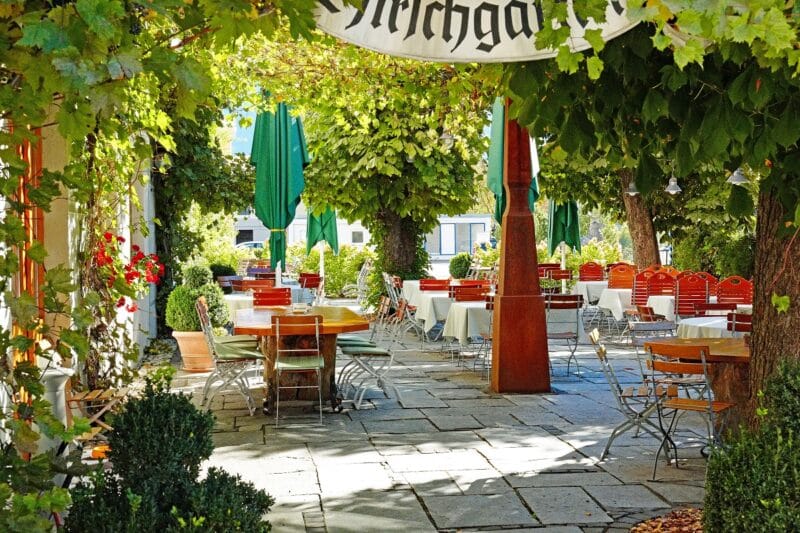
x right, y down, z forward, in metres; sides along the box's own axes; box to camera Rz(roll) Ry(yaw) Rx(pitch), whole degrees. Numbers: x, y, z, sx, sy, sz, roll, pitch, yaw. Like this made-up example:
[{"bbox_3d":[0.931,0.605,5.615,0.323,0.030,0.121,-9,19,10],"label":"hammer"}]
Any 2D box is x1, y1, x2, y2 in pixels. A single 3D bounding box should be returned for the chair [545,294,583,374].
[{"bbox_3d":[1.664,0.718,11.372,0.440,0.870,0.550,-1,2,2],"label":"chair"}]

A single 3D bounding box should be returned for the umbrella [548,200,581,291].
[{"bbox_3d":[3.018,-0.661,20.492,0.650,3.100,0.650,0,2,0],"label":"umbrella"}]

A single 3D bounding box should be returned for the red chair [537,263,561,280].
[{"bbox_3d":[2.438,0.408,18.235,0.450,0.880,0.530,-1,2,0],"label":"red chair"}]

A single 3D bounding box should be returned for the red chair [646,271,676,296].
[{"bbox_3d":[3.253,0.592,13.620,0.430,1.040,0.570,0,2,0],"label":"red chair"}]

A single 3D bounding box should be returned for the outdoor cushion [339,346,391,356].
[{"bbox_3d":[-0.310,0.778,10.288,0.420,0.050,0.420,0,2,-9],"label":"outdoor cushion"}]

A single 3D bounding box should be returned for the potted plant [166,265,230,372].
[{"bbox_3d":[-2.280,0.574,12.582,0.720,1.190,0.720,0,2,0],"label":"potted plant"}]

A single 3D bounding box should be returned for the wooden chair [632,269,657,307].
[{"bbox_3d":[2.911,0.540,13.838,0.460,0.970,0.560,-2,3,-24],"label":"wooden chair"}]

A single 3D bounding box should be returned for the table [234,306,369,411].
[{"bbox_3d":[-0.990,0.863,10.791,1.200,0.760,2.200,0,2,-9],"label":"table"}]

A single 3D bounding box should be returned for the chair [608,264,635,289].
[{"bbox_3d":[3.417,0.510,16.680,0.450,1.000,0.550,0,2,-8],"label":"chair"}]

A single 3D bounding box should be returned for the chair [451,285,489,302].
[{"bbox_3d":[0.833,0.689,12.441,0.440,0.870,0.530,-1,2,0],"label":"chair"}]

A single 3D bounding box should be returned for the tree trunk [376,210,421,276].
[{"bbox_3d":[0.018,-0.131,19.412,0.660,1.950,0.660,-1,2,0],"label":"tree trunk"}]

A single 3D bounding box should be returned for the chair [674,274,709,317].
[{"bbox_3d":[3.314,0.618,12.823,0.430,1.040,0.570,0,2,0],"label":"chair"}]

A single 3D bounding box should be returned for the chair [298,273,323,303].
[{"bbox_3d":[-1.384,0.597,15.928,0.430,0.880,0.520,-1,2,-37],"label":"chair"}]

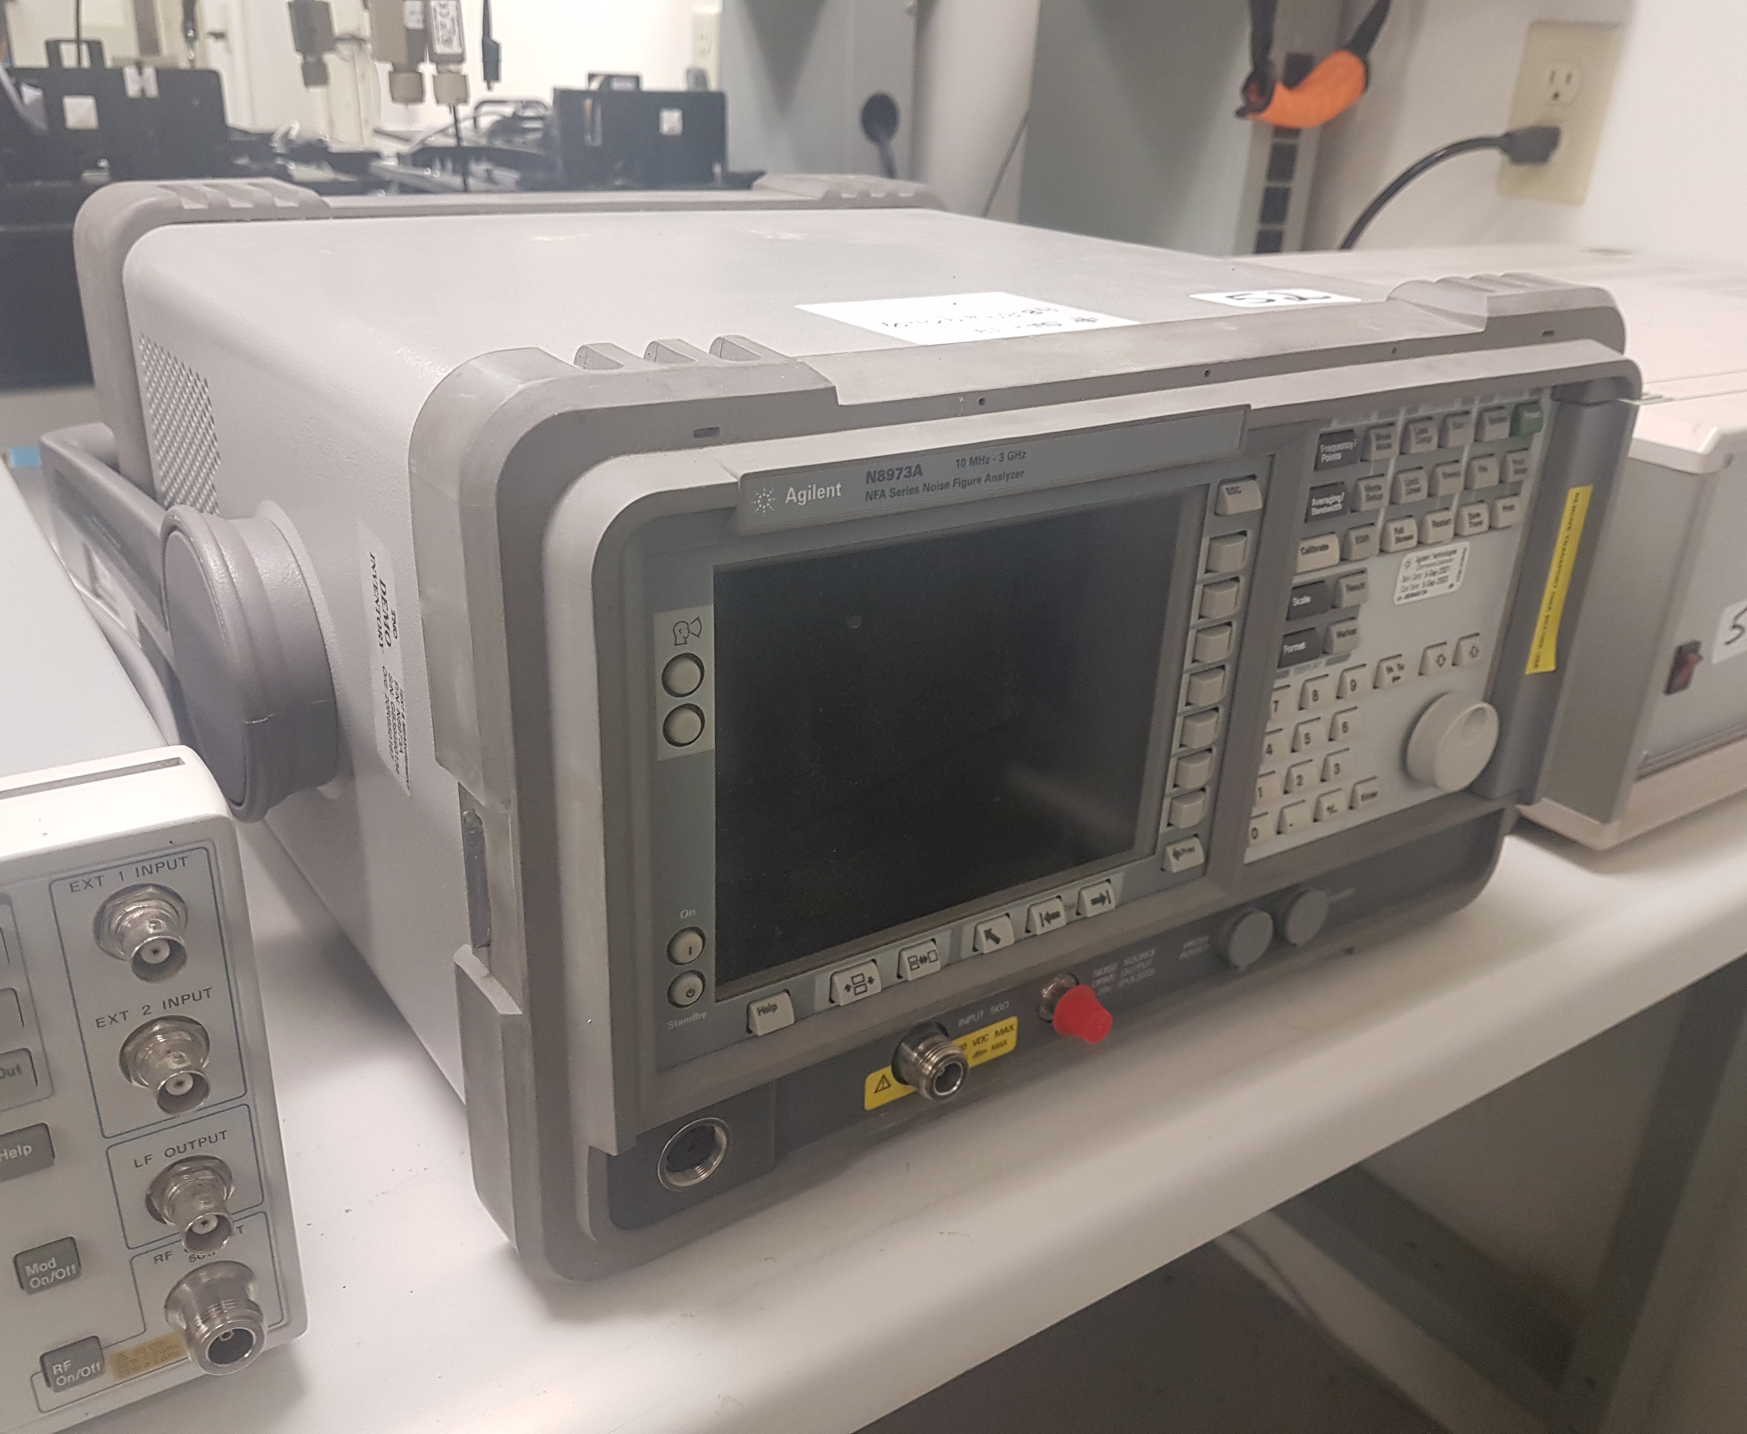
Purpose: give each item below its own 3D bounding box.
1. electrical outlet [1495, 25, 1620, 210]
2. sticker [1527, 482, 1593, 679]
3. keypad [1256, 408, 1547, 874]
[{"bbox_3d":[0.477,-0.421,1.004,0.010,0.114,0.070,-14,29,-31],"label":"electrical outlet"},{"bbox_3d":[0.226,-0.044,0.474,0.009,0.066,0.001,-3,25,-11],"label":"sticker"},{"bbox_3d":[0.165,-0.025,0.438,0.109,0.138,0.015,-14,29,-31],"label":"keypad"}]

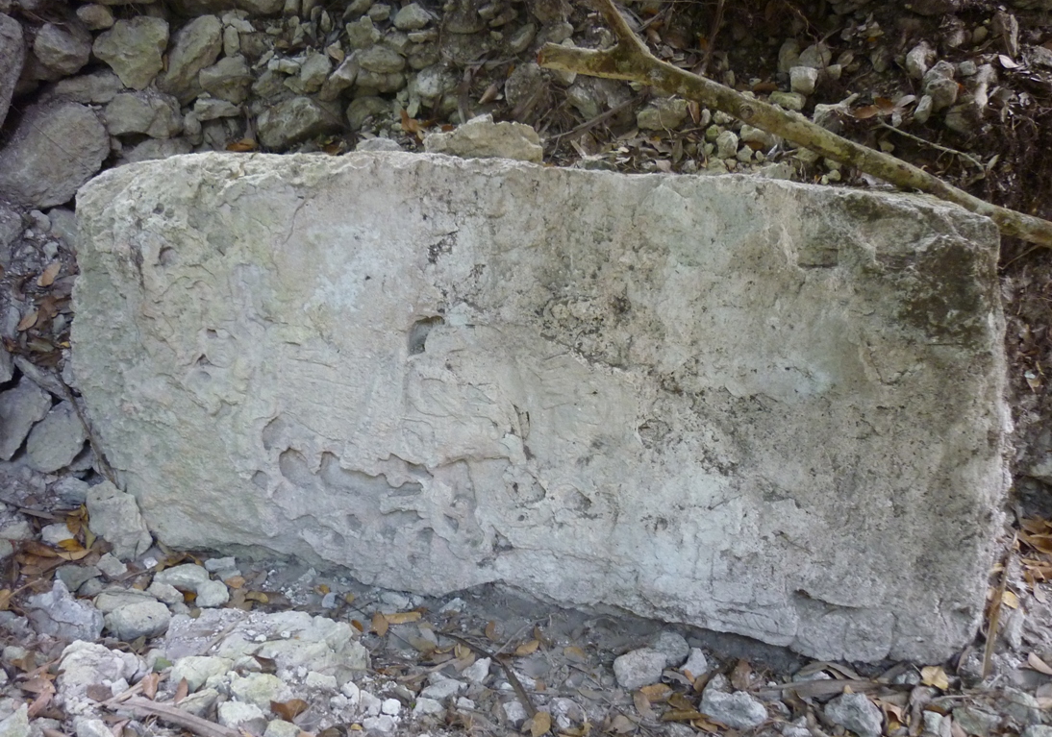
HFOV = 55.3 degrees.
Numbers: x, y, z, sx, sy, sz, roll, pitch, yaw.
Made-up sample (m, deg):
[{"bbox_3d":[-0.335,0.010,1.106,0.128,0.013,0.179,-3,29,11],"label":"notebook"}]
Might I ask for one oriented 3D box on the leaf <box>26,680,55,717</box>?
[{"bbox_3d":[-0.919,0.634,1.900,0.030,0.014,0.063,24,43,10],"label":"leaf"}]

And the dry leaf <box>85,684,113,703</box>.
[{"bbox_3d":[-0.807,0.616,1.900,0.052,0.012,0.029,16,43,2],"label":"dry leaf"}]

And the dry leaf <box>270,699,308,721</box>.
[{"bbox_3d":[-0.453,0.650,1.920,0.070,0.015,0.036,0,44,-9],"label":"dry leaf"}]

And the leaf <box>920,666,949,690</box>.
[{"bbox_3d":[0.794,0.602,1.950,0.052,0.014,0.040,16,52,13],"label":"leaf"}]

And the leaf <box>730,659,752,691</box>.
[{"bbox_3d":[0.393,0.560,1.834,0.037,0.025,0.070,9,31,13],"label":"leaf"}]

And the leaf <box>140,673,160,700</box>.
[{"bbox_3d":[-0.638,0.545,1.719,0.027,0.022,0.056,-6,31,-14],"label":"leaf"}]

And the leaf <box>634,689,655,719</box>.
[{"bbox_3d":[0.214,0.604,1.798,0.030,0.014,0.063,-8,31,-17],"label":"leaf"}]

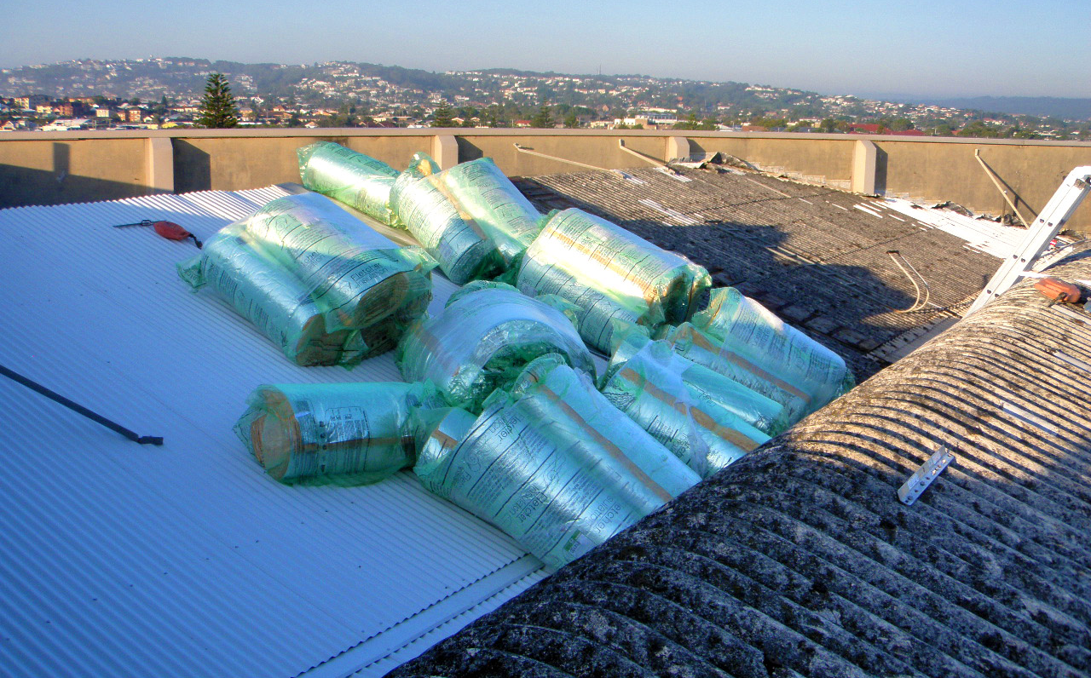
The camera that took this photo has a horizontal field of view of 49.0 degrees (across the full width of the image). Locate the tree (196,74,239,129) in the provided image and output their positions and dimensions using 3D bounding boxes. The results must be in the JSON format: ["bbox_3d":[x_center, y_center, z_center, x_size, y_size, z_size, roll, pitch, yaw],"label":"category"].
[{"bbox_3d":[-47.900,-31.800,176.360,6.000,14.500,6.000,-2,11,-15],"label":"tree"}]

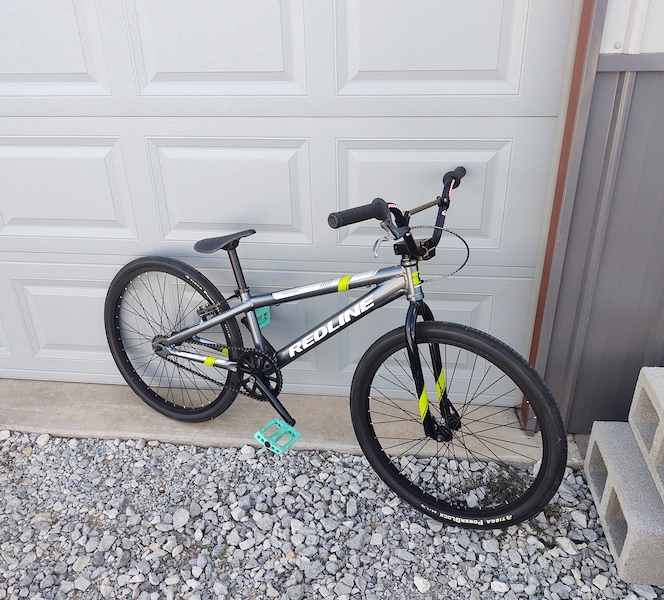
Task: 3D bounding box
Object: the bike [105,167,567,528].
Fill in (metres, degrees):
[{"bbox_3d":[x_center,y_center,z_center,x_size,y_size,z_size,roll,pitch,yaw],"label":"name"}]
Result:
[{"bbox_3d":[-0.106,0.085,1.815,1.570,0.920,0.700,13,23,26],"label":"bike"}]

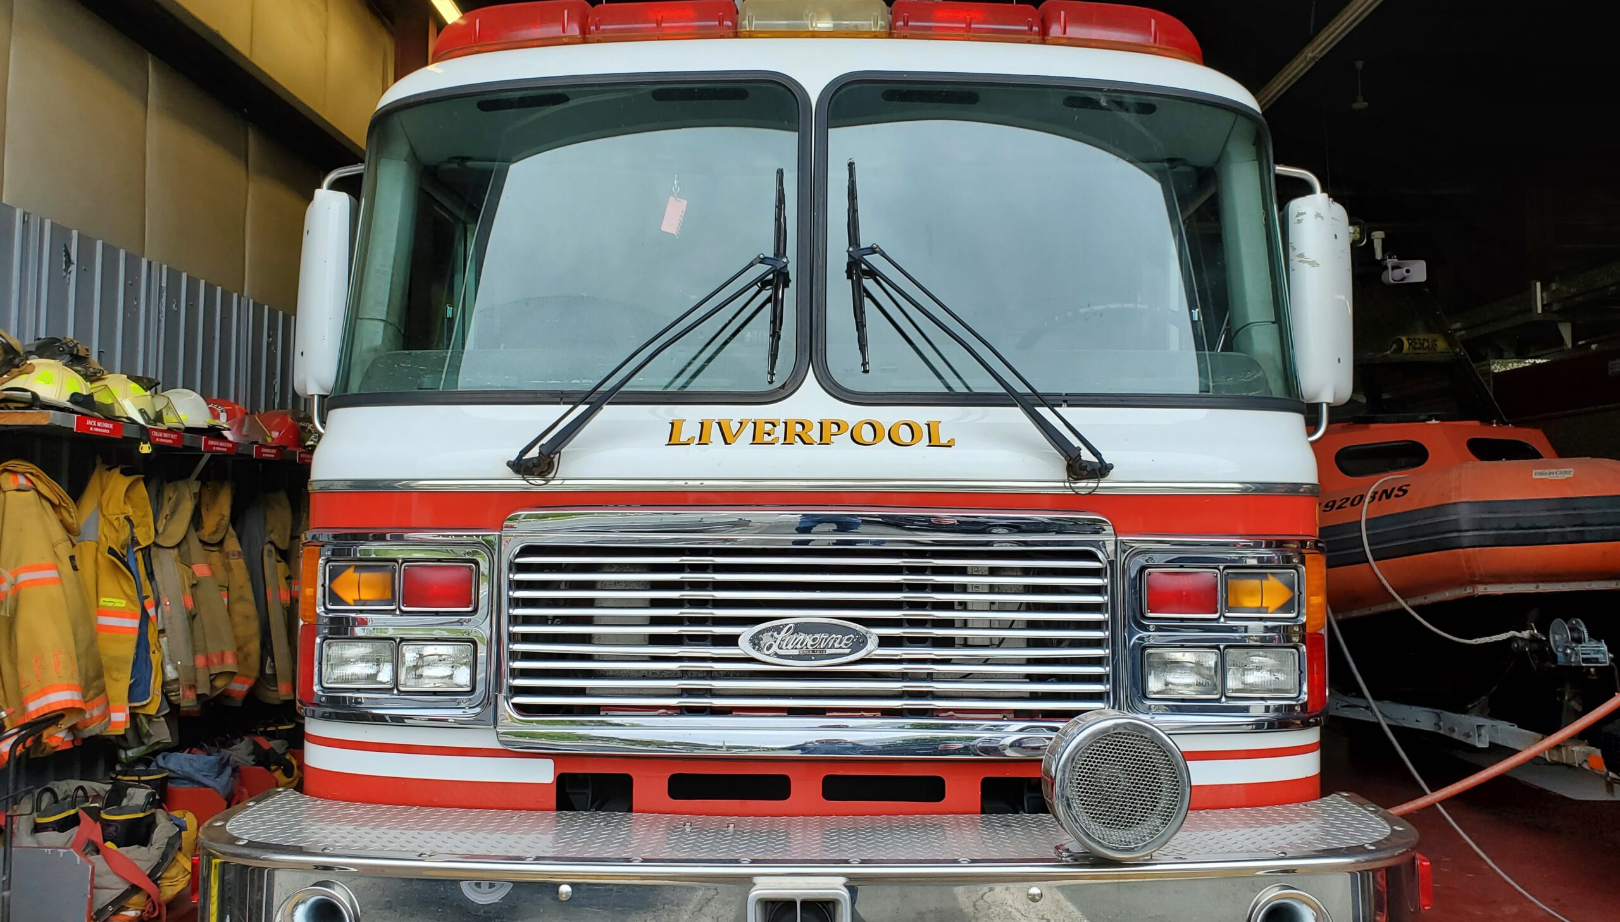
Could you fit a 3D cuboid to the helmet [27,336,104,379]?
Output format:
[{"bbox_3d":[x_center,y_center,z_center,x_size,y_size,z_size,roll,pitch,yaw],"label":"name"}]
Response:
[{"bbox_3d":[-2.637,-0.356,4.300,0.250,0.190,0.300,0,-3,6],"label":"helmet"}]

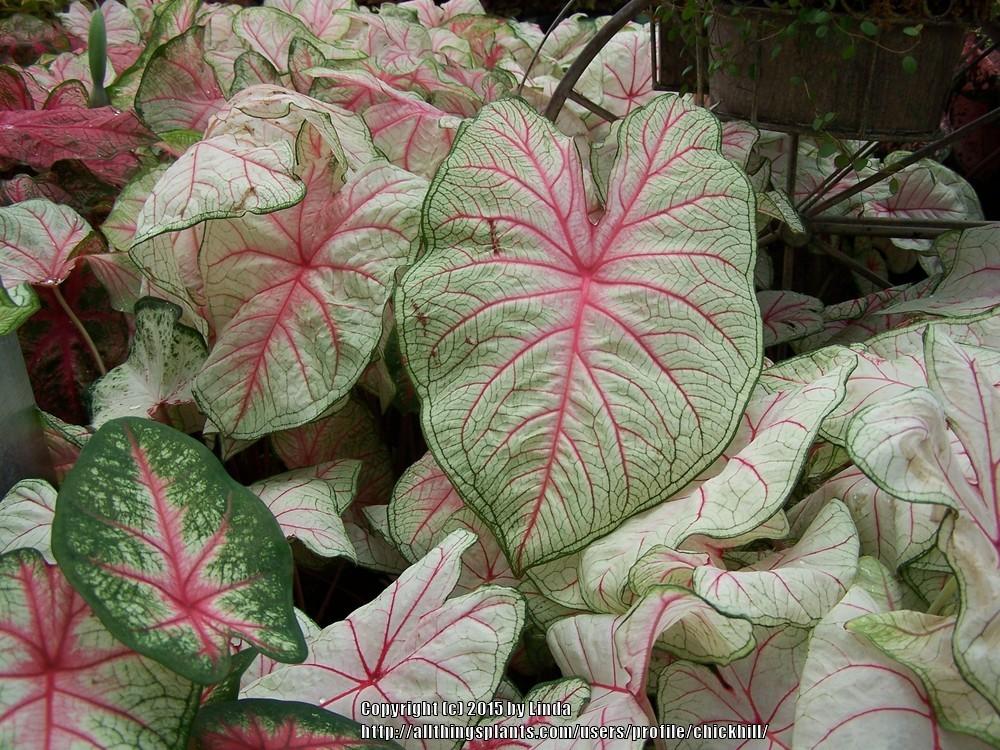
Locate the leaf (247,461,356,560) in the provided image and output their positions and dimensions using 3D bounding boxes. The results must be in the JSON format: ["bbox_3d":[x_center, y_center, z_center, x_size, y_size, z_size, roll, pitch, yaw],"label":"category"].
[{"bbox_3d":[-0.148,0.100,0.800,0.085,0.055,0.070,18,28,38],"label":"leaf"}]

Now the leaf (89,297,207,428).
[{"bbox_3d":[-0.288,-0.007,0.900,0.095,0.105,0.060,2,-6,6],"label":"leaf"}]

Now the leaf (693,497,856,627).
[{"bbox_3d":[0.169,0.116,0.670,0.095,0.060,0.065,-2,22,-5],"label":"leaf"}]

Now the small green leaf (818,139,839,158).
[{"bbox_3d":[0.353,-0.243,1.180,0.020,0.021,0.008,0,12,0],"label":"small green leaf"}]

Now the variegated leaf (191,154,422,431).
[{"bbox_3d":[-0.149,-0.065,0.870,0.175,0.215,0.080,6,-18,5],"label":"variegated leaf"}]

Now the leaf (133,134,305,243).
[{"bbox_3d":[-0.221,-0.144,0.860,0.130,0.070,0.080,2,22,5],"label":"leaf"}]

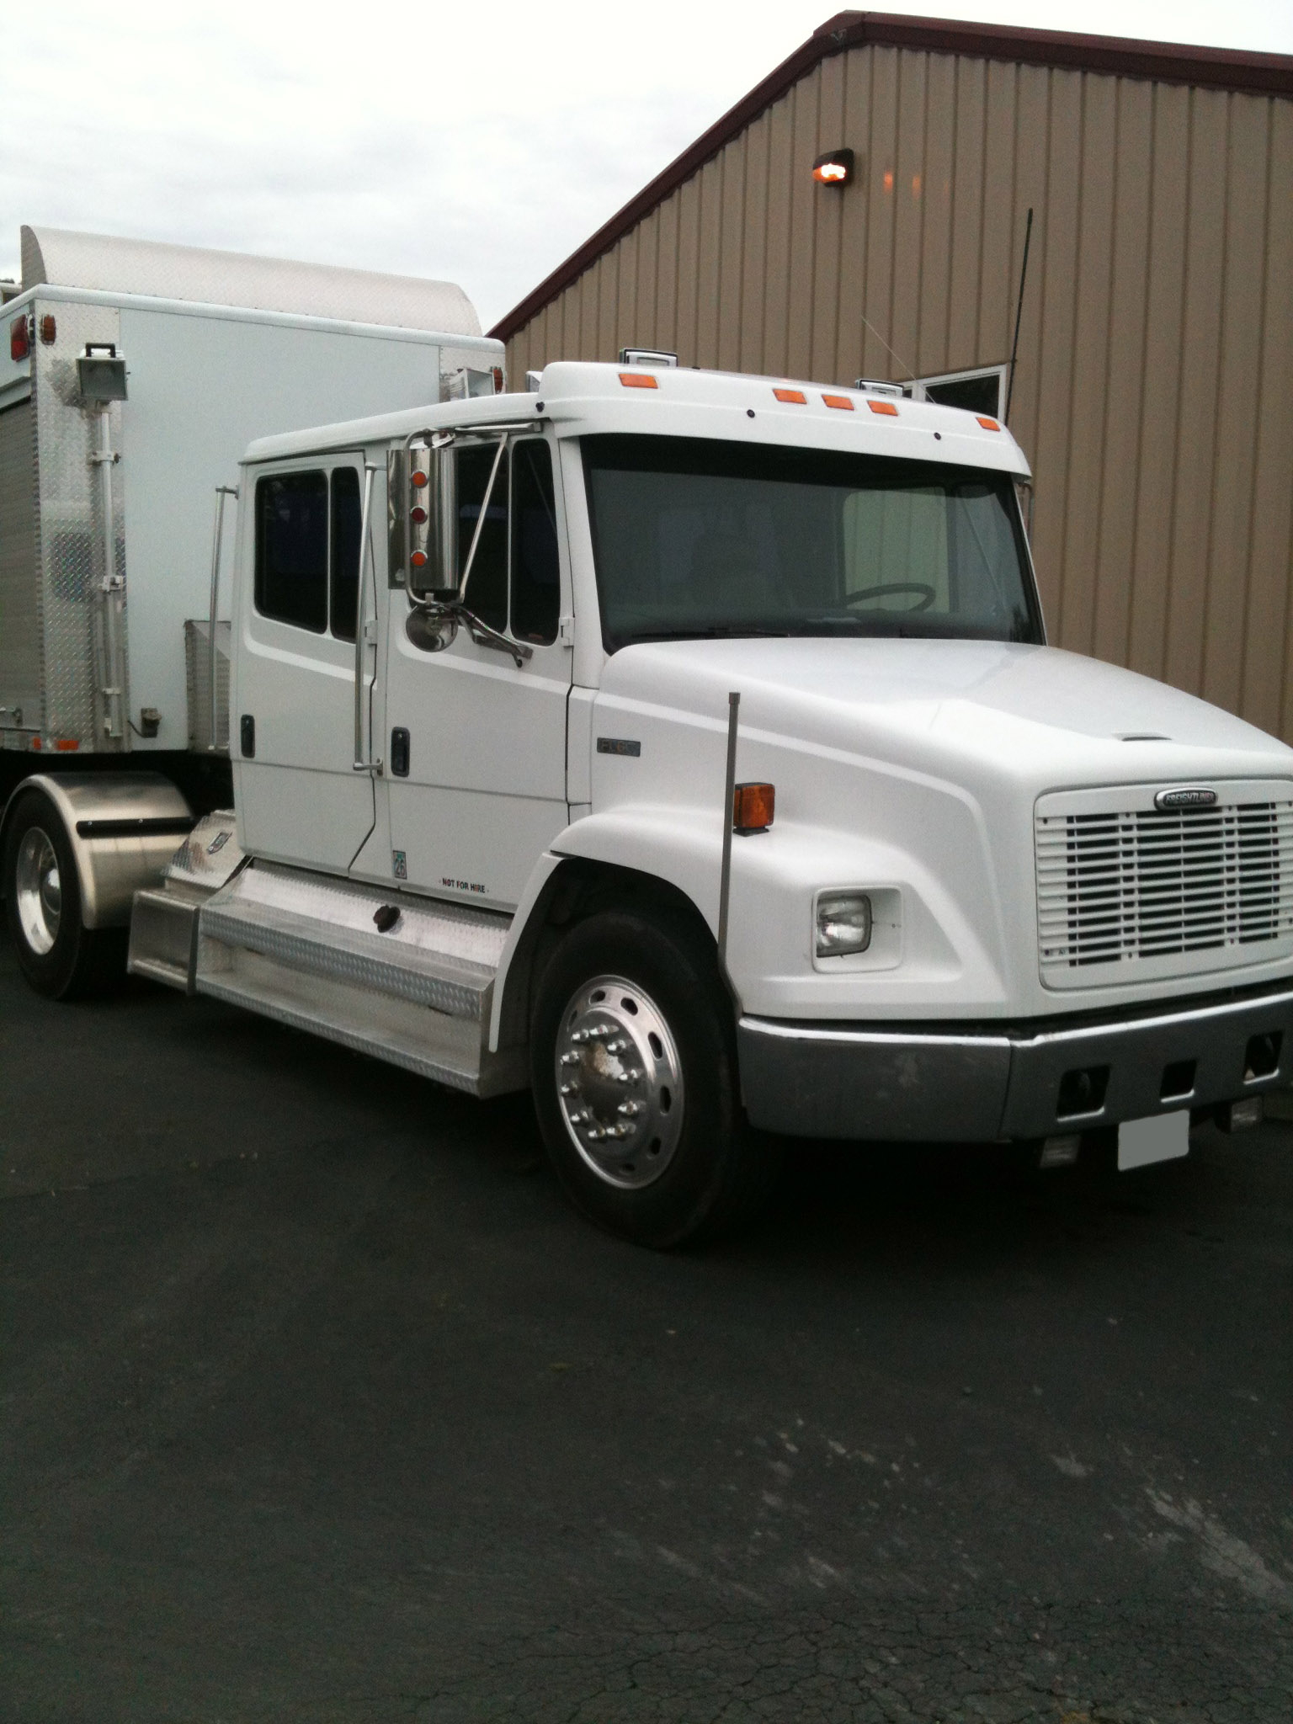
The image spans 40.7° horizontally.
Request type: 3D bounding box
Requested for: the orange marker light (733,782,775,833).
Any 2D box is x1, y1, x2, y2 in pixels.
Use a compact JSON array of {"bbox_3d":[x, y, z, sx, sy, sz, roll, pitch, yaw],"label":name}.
[{"bbox_3d":[0.275,-0.141,4.558,0.108,0.130,0.065,-4,8,-37],"label":"orange marker light"}]

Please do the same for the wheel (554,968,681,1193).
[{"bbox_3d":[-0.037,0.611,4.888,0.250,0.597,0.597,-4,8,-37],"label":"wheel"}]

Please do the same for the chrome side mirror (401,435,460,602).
[{"bbox_3d":[-0.649,-1.000,5.093,0.190,0.430,0.085,1,7,-3],"label":"chrome side mirror"}]

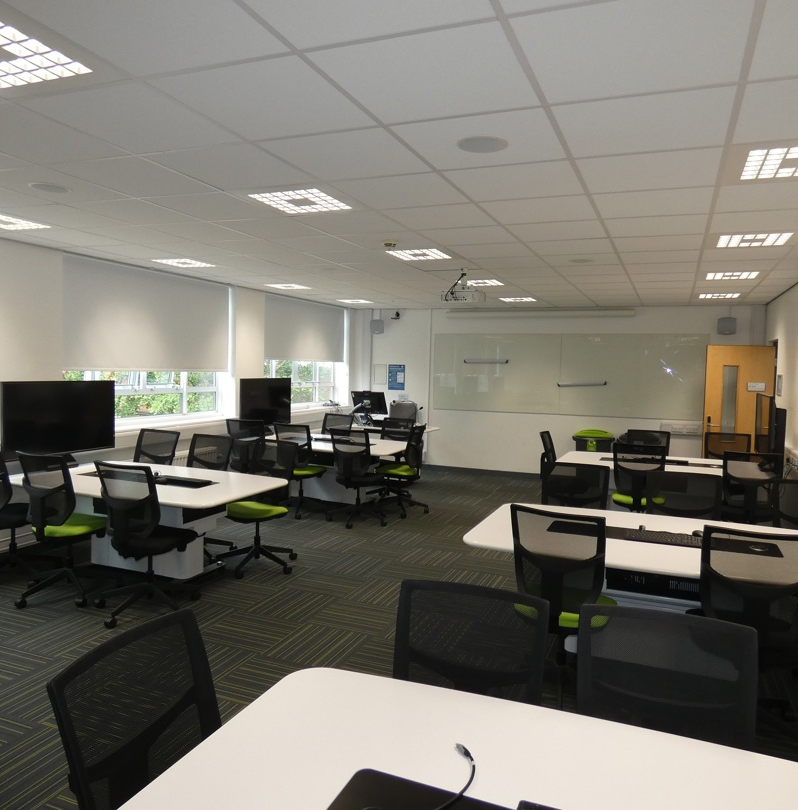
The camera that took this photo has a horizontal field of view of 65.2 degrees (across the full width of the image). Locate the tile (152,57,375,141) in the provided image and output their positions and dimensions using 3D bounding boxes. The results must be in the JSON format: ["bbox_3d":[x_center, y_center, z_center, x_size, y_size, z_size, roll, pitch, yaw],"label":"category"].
[{"bbox_3d":[-0.448,-1.050,2.161,0.595,0.022,0.595,3,4,23],"label":"tile"}]

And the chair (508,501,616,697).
[{"bbox_3d":[0.899,1.055,3.396,0.620,1.050,0.630,3,4,22],"label":"chair"}]

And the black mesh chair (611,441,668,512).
[{"bbox_3d":[2.454,0.903,6.447,0.620,1.020,0.640,4,5,24],"label":"black mesh chair"}]

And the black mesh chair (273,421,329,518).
[{"bbox_3d":[-1.143,0.729,7.203,0.620,1.020,0.640,3,4,20],"label":"black mesh chair"}]

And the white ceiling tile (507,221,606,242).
[{"bbox_3d":[1.046,-1.149,4.130,0.595,0.022,0.595,3,4,23],"label":"white ceiling tile"}]

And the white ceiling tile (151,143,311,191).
[{"bbox_3d":[-0.778,-1.127,2.975,0.600,0.020,0.600,4,5,24],"label":"white ceiling tile"}]

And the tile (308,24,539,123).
[{"bbox_3d":[0.104,-1.017,1.927,0.595,0.022,0.595,3,4,23],"label":"tile"}]

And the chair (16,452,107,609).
[{"bbox_3d":[-2.322,0.833,4.384,0.630,1.000,0.630,3,4,26],"label":"chair"}]

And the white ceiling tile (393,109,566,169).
[{"bbox_3d":[0.341,-1.057,2.513,0.600,0.020,0.600,4,5,24],"label":"white ceiling tile"}]

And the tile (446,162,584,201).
[{"bbox_3d":[0.586,-1.102,3.088,0.590,0.020,0.590,3,4,22],"label":"tile"}]

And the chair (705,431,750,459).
[{"bbox_3d":[3.742,0.875,7.117,0.620,1.050,0.630,3,4,22],"label":"chair"}]

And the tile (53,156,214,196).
[{"bbox_3d":[-1.316,-1.149,3.151,0.600,0.025,0.600,4,5,23],"label":"tile"}]

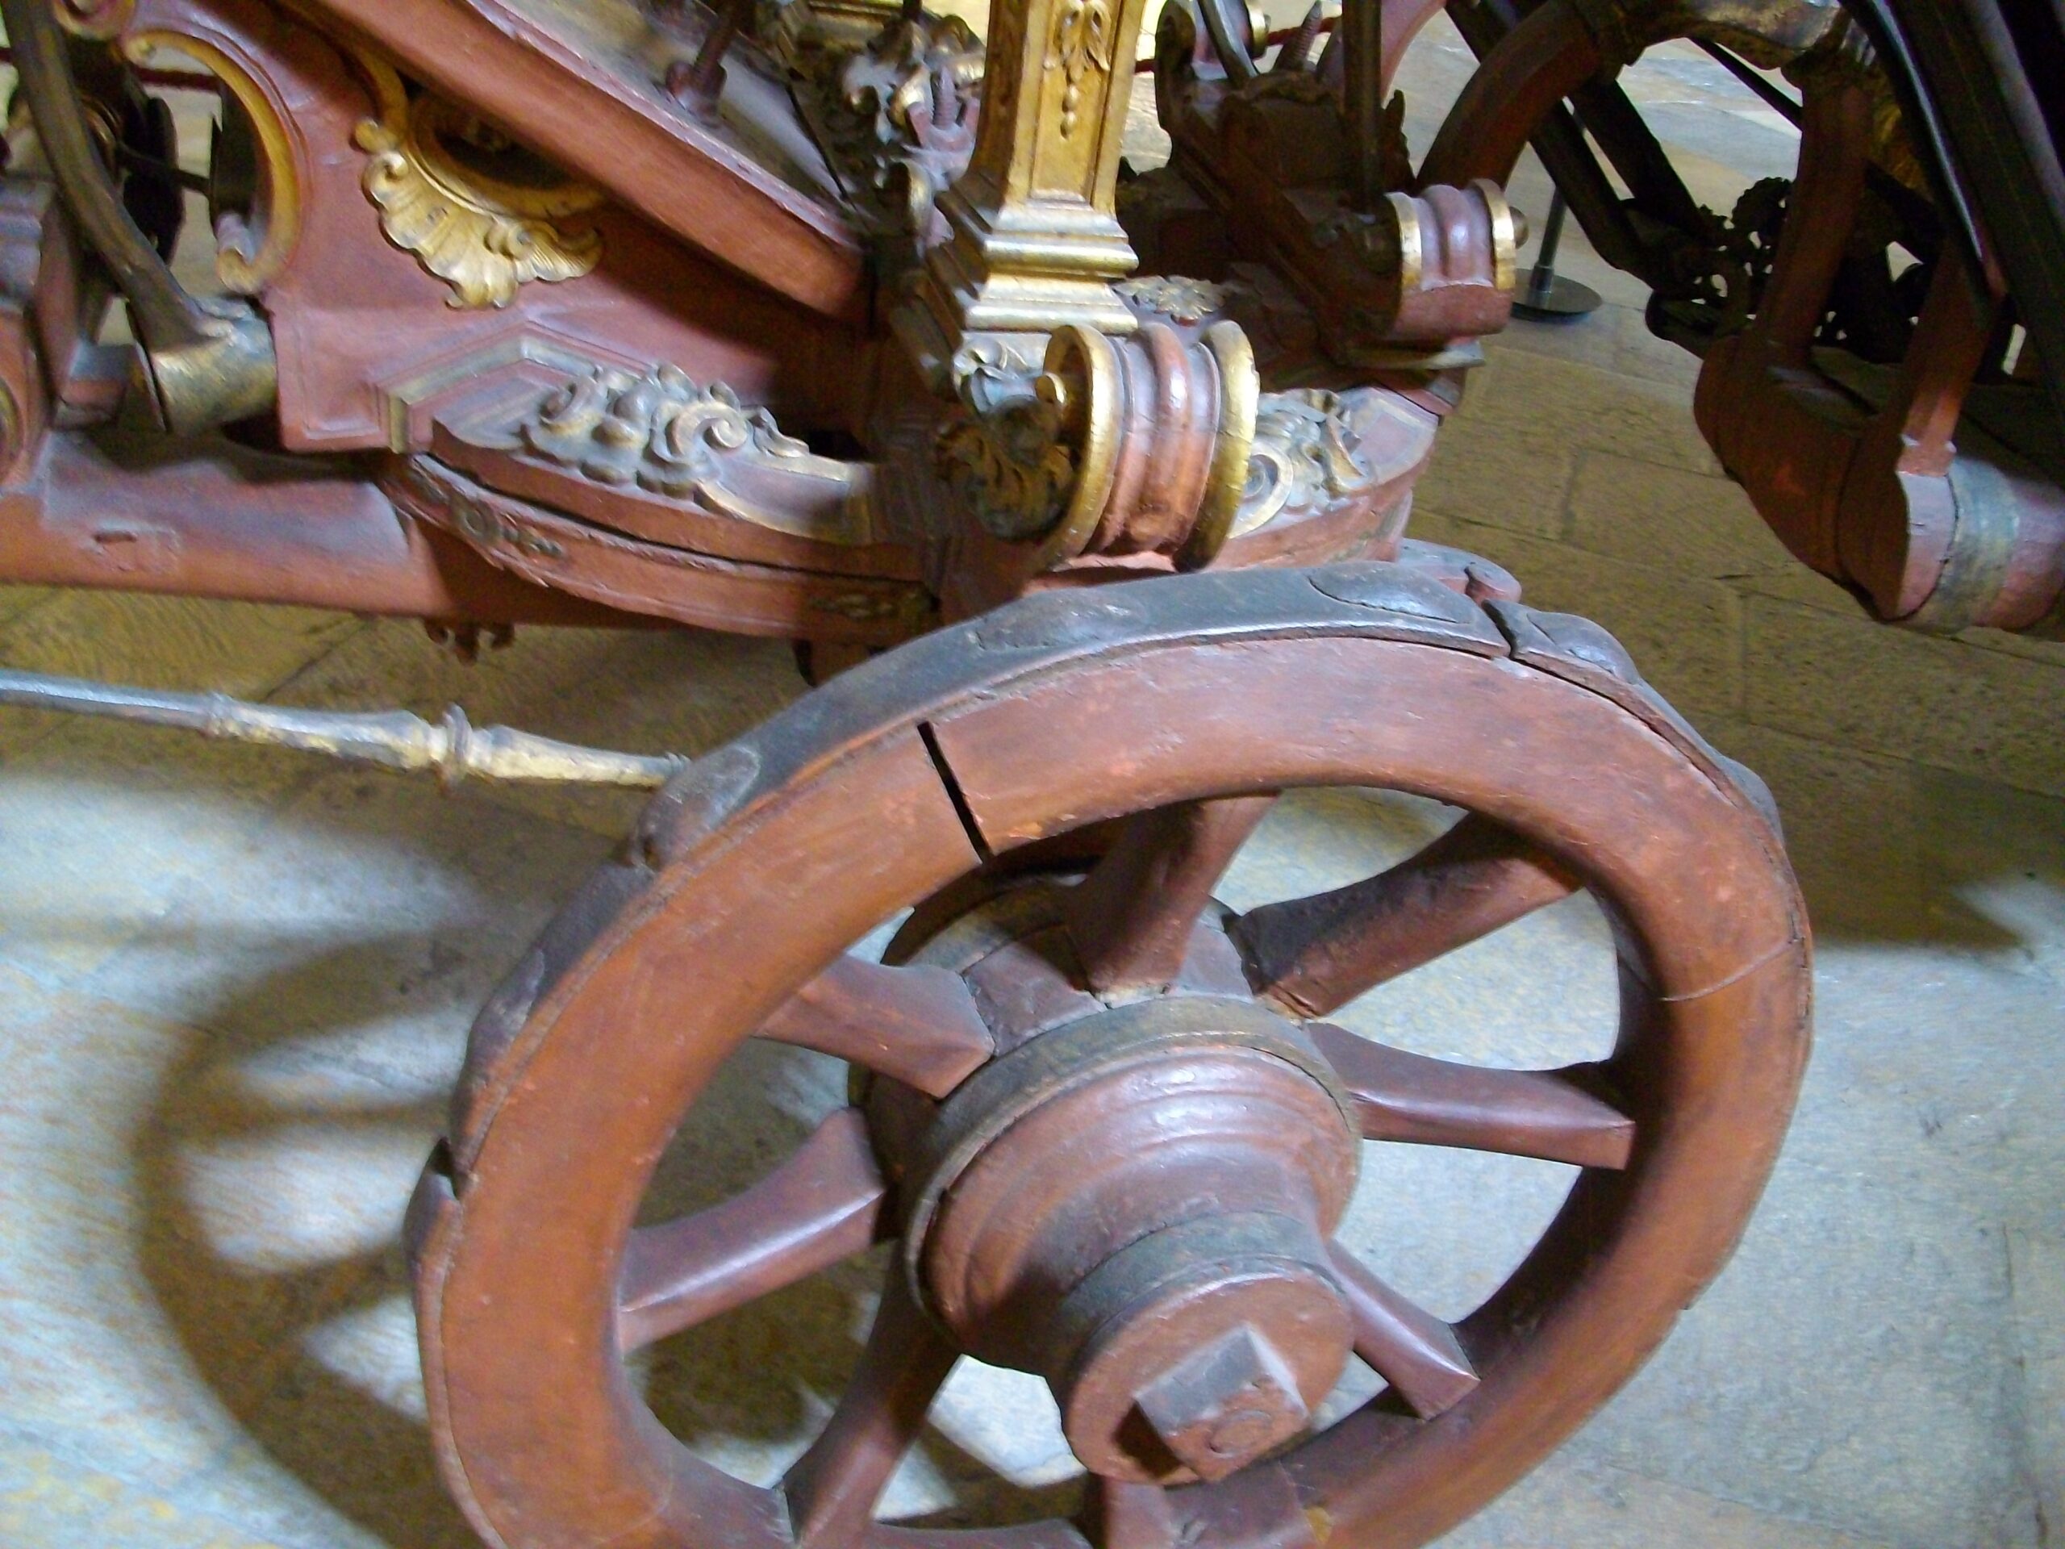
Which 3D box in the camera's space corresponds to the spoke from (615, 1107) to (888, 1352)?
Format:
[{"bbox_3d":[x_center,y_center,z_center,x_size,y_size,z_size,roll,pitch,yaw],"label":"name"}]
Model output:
[{"bbox_3d":[-0.194,0.322,1.327,0.227,0.047,0.061,-18,39,-30],"label":"spoke"}]

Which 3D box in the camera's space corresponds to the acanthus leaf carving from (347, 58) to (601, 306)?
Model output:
[{"bbox_3d":[-0.442,-0.471,1.531,0.201,0.206,0.049,-7,35,-15],"label":"acanthus leaf carving"}]

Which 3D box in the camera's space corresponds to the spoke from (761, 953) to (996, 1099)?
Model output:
[{"bbox_3d":[-0.102,0.149,1.240,0.047,0.227,0.061,-42,54,11],"label":"spoke"}]

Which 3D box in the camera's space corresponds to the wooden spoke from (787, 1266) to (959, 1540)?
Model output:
[{"bbox_3d":[-0.118,0.485,1.463,0.047,0.227,0.061,36,-2,-34],"label":"wooden spoke"}]

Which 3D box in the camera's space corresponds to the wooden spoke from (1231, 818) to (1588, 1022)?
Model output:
[{"bbox_3d":[0.259,0.101,1.334,0.047,0.227,0.061,35,35,-34],"label":"wooden spoke"}]

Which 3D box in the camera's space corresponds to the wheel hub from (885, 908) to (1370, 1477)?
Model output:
[{"bbox_3d":[0.086,0.322,1.358,0.348,0.348,0.358,-7,35,-15],"label":"wheel hub"}]

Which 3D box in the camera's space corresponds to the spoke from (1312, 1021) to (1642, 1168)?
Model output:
[{"bbox_3d":[0.338,0.257,1.468,0.227,0.047,0.061,3,34,1],"label":"spoke"}]

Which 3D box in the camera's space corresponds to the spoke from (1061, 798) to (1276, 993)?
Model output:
[{"bbox_3d":[0.094,0.062,1.250,0.047,0.227,0.061,-5,53,-16],"label":"spoke"}]

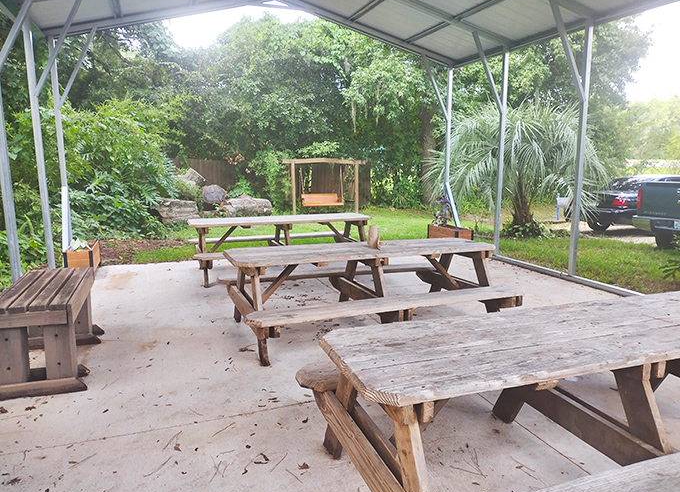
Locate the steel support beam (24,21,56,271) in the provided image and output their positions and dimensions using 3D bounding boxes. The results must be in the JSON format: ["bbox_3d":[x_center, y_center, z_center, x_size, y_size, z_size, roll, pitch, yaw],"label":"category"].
[{"bbox_3d":[-3.488,-1.079,6.253,0.070,3.200,0.070,-3,10,-20],"label":"steel support beam"}]

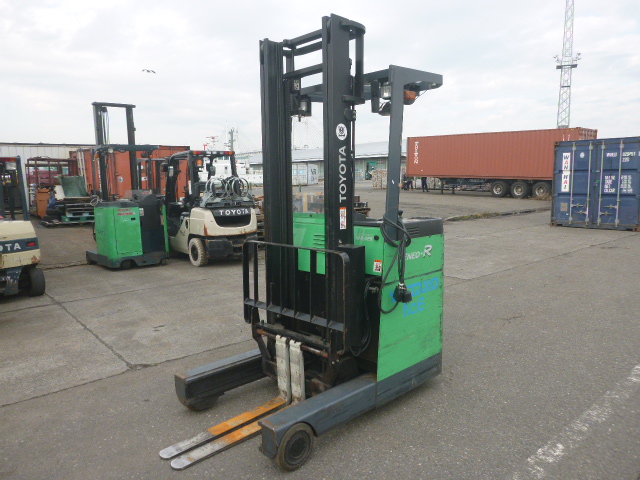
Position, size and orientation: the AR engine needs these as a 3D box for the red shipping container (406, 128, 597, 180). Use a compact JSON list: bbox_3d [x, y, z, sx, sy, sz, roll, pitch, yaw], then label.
[{"bbox_3d":[11.331,-5.591,30.971,2.440,2.900,12.190,-8,12,-38],"label":"red shipping container"}]

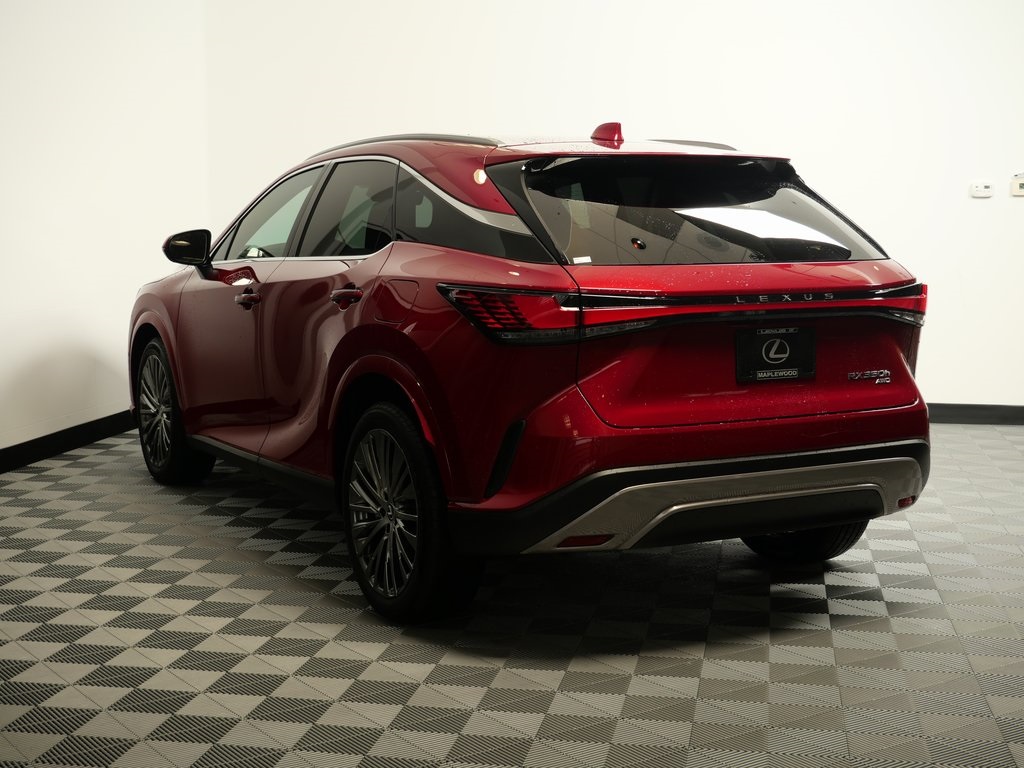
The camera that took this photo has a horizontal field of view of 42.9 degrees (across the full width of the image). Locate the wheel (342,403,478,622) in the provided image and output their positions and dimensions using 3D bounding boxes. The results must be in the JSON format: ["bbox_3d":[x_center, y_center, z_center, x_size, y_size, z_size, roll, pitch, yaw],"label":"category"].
[{"bbox_3d":[-0.362,0.450,4.620,0.240,0.765,0.765,-3,7,-29],"label":"wheel"}]

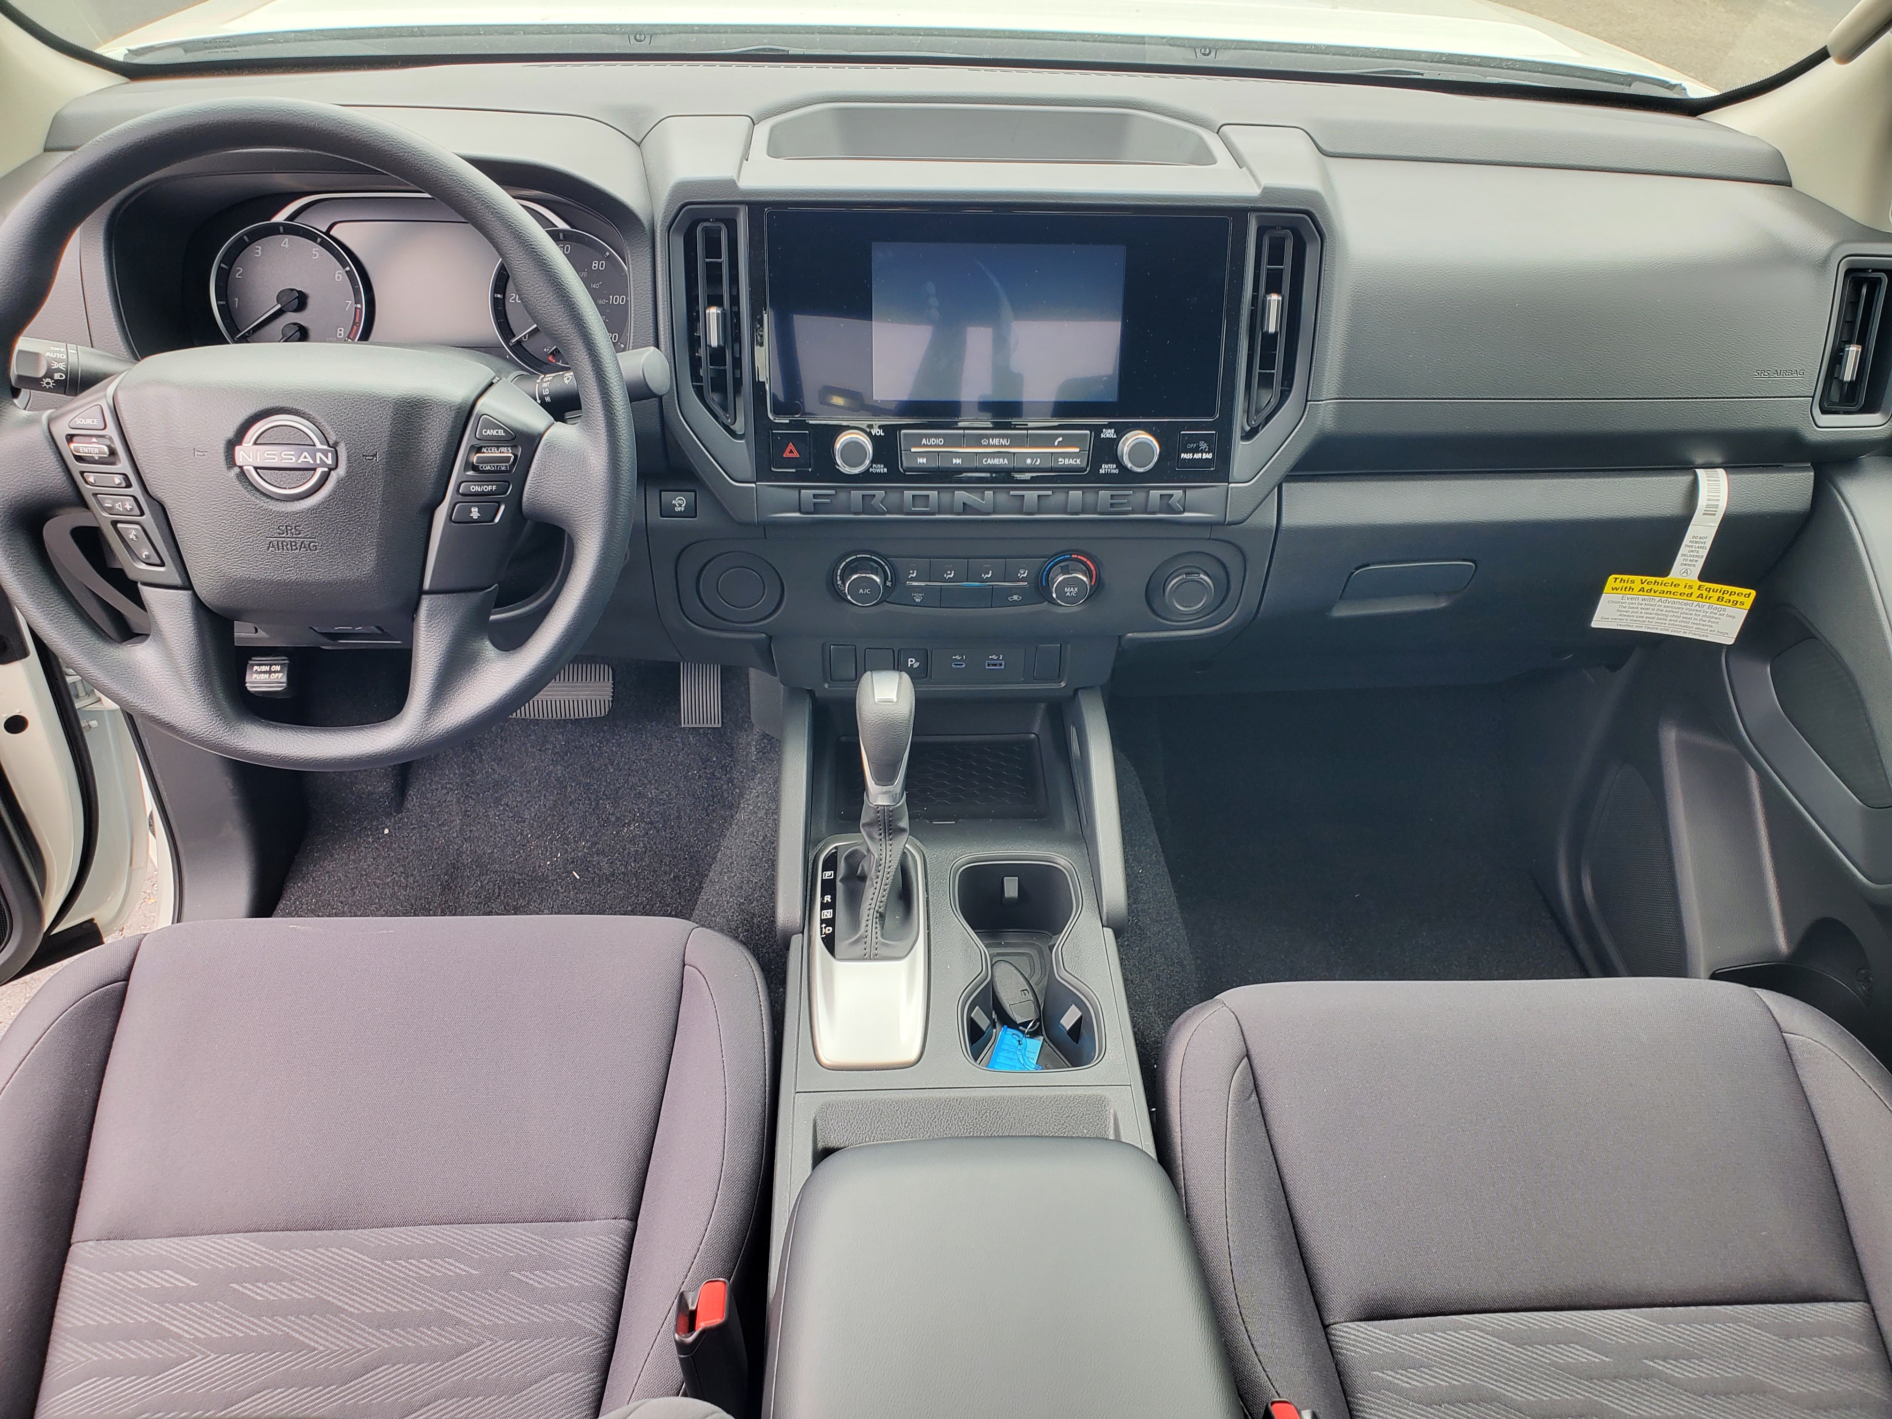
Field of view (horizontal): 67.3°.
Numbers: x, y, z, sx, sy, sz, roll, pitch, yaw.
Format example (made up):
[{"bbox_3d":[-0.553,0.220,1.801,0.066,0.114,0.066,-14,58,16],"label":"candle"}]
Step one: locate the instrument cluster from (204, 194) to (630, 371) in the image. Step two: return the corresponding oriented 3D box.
[{"bbox_3d":[-0.384,-0.319,1.066,0.305,0.135,0.080,0,23,-3],"label":"instrument cluster"}]

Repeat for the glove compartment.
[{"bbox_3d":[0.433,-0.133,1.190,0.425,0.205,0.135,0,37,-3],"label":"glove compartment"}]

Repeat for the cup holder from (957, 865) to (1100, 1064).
[{"bbox_3d":[0.055,0.189,0.954,0.092,0.072,0.188,0,37,-3],"label":"cup holder"}]

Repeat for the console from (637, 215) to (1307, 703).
[{"bbox_3d":[0.025,-0.198,1.081,0.455,0.375,0.120,0,29,-3],"label":"console"}]

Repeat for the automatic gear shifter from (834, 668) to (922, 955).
[{"bbox_3d":[-0.044,0.065,0.924,0.057,0.172,0.112,0,37,-3],"label":"automatic gear shifter"}]

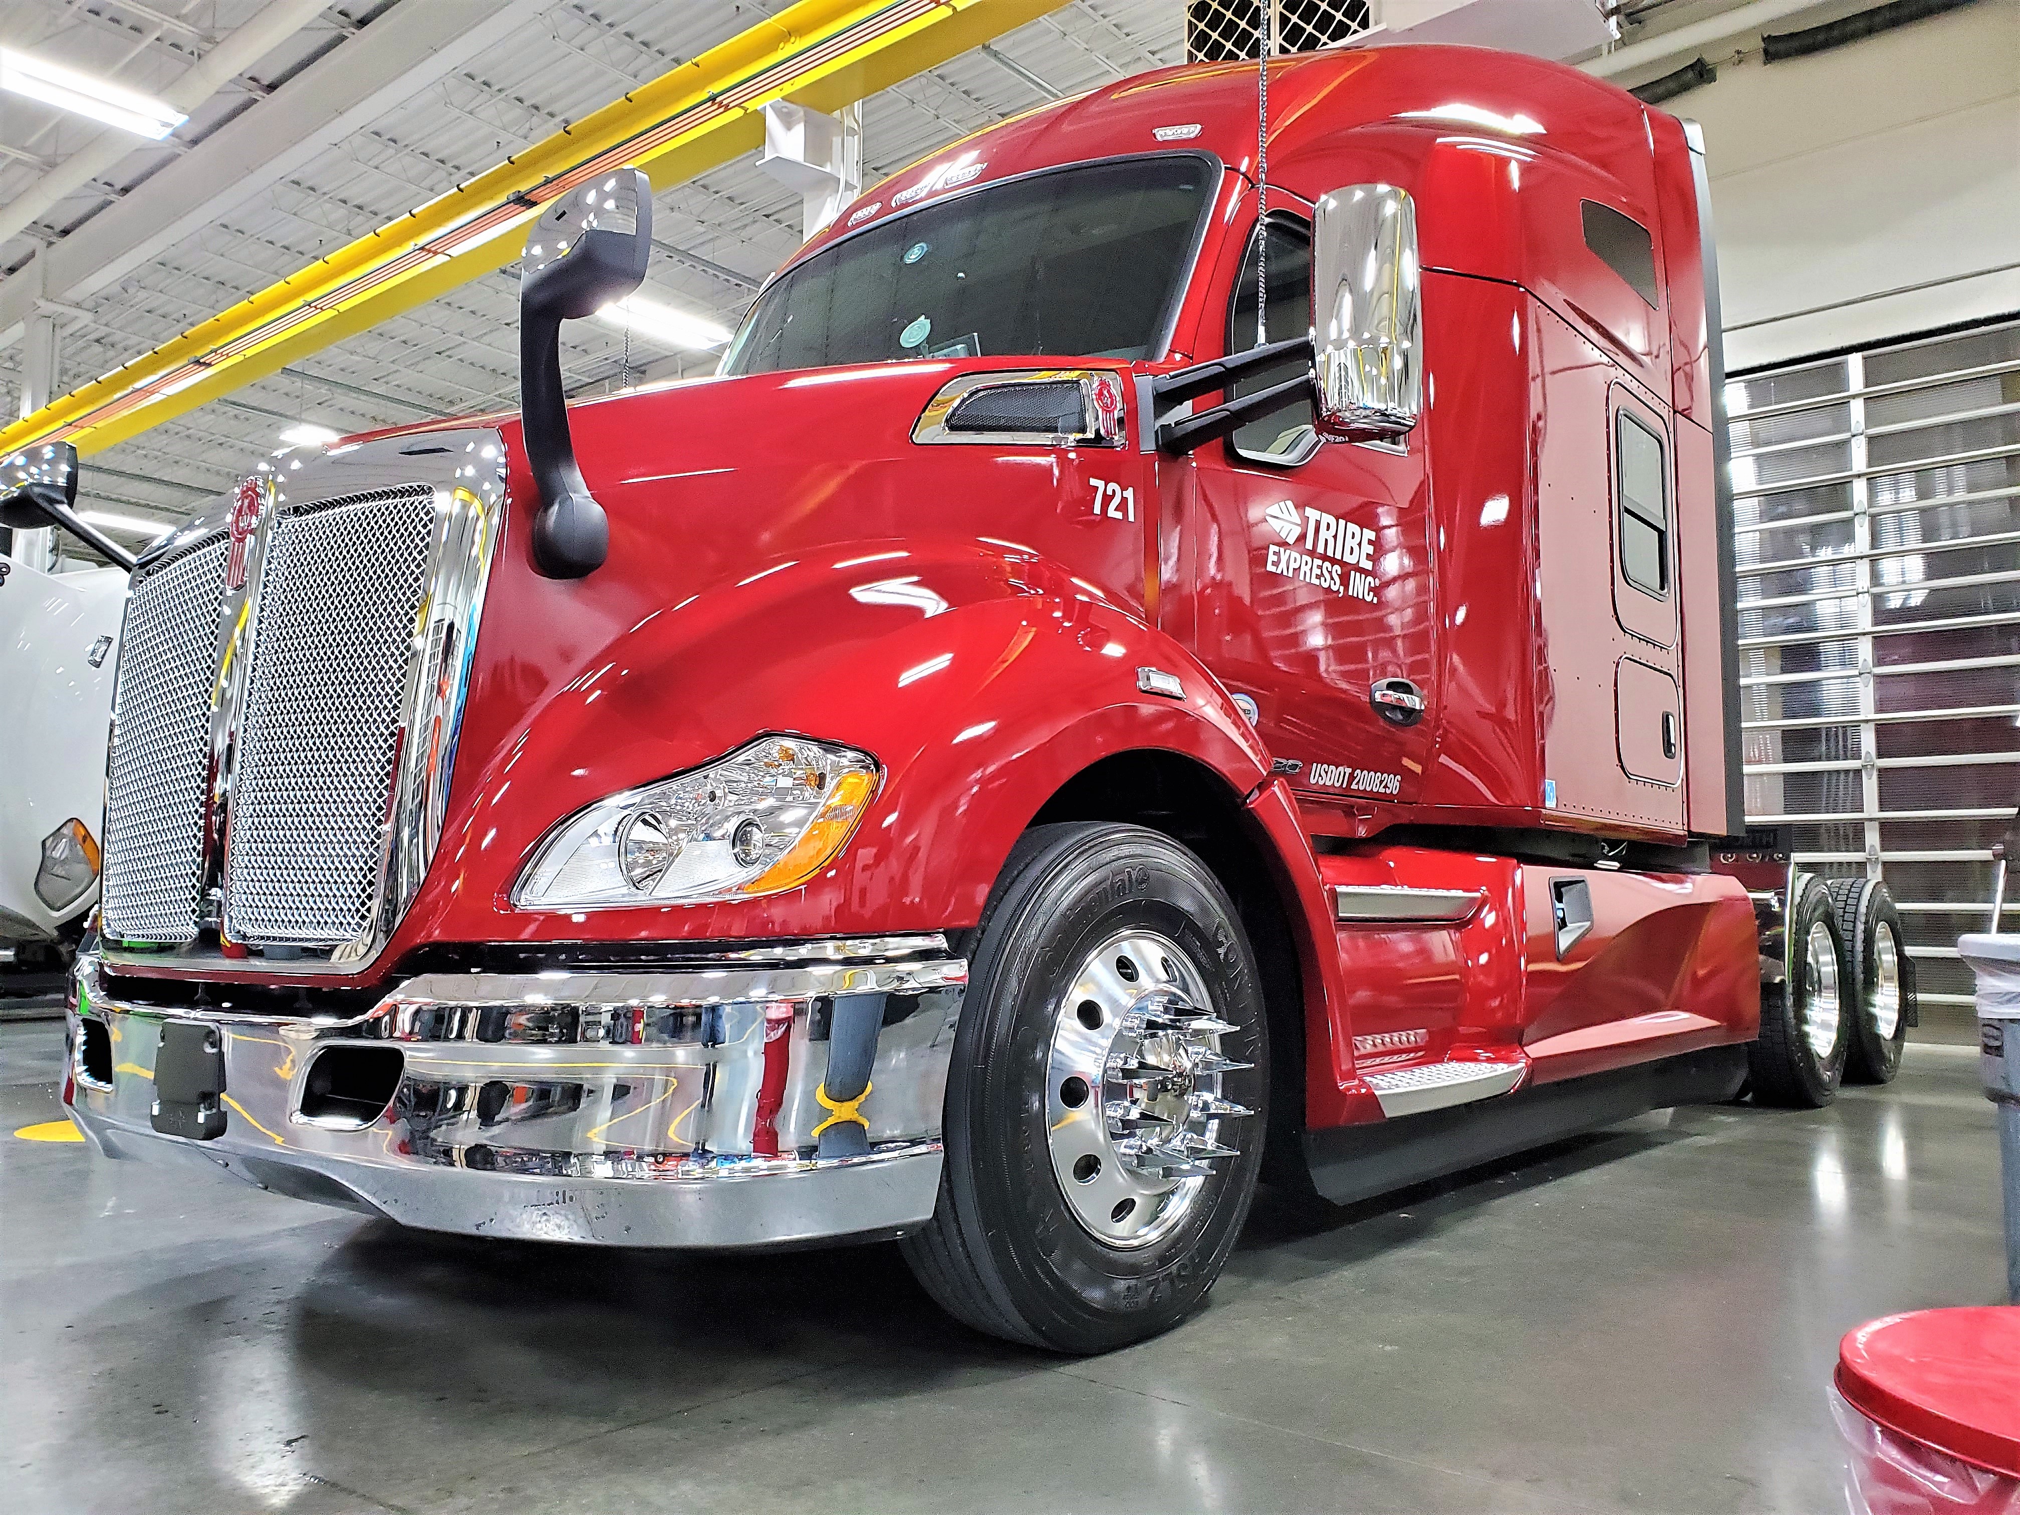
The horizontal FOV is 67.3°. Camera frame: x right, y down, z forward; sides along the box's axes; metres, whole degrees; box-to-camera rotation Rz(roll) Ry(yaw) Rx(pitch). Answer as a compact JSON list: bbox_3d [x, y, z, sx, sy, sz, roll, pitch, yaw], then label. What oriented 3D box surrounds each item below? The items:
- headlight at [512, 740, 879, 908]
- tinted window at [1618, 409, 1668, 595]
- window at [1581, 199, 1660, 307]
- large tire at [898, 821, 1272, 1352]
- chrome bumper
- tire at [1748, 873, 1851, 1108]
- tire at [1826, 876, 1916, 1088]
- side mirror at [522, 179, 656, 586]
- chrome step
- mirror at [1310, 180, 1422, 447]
[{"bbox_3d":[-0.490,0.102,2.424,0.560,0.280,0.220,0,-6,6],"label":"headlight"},{"bbox_3d":[2.278,-0.915,5.458,0.045,0.590,0.490,-4,-7,40],"label":"tinted window"},{"bbox_3d":[2.233,-1.882,5.537,0.045,0.290,0.770,-4,-7,40],"label":"window"},{"bbox_3d":[0.159,0.625,2.983,0.290,1.000,1.000,-4,-7,39],"label":"large tire"},{"bbox_3d":[-1.237,0.554,2.942,2.420,0.460,0.730,-4,-7,40],"label":"chrome bumper"},{"bbox_3d":[3.492,1.035,6.791,0.290,1.020,1.020,-4,-7,40],"label":"tire"},{"bbox_3d":[4.352,1.145,7.789,0.290,1.020,1.020,-4,-7,40],"label":"tire"},{"bbox_3d":[-0.630,-0.549,2.255,0.370,0.580,0.250,-4,-7,40],"label":"side mirror"},{"bbox_3d":[1.070,0.842,3.909,0.190,0.080,0.840,-4,-7,40],"label":"chrome step"},{"bbox_3d":[0.758,-0.923,3.167,0.240,0.540,0.135,-2,-6,31],"label":"mirror"}]

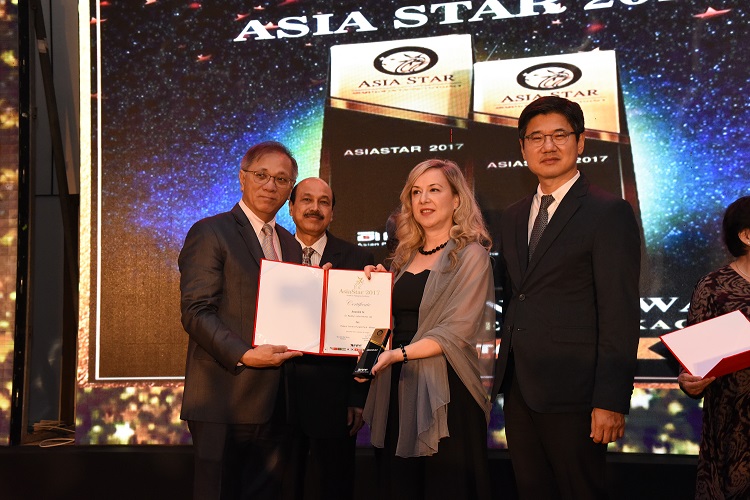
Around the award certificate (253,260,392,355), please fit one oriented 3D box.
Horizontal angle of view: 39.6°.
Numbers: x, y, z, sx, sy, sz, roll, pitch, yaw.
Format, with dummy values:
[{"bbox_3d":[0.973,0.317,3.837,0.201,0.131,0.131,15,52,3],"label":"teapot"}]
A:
[{"bbox_3d":[-0.166,0.196,3.403,0.445,0.308,0.033,6,-25,-8],"label":"award certificate"}]

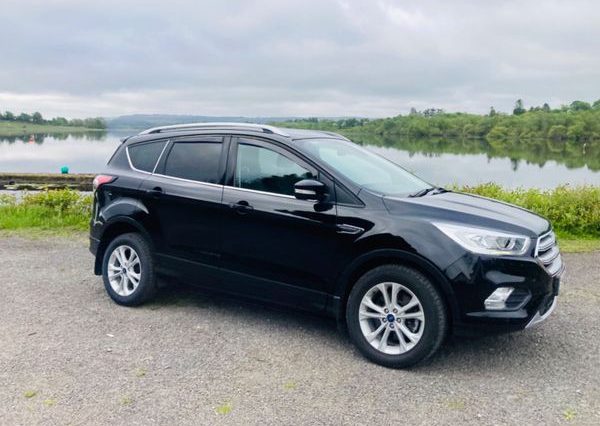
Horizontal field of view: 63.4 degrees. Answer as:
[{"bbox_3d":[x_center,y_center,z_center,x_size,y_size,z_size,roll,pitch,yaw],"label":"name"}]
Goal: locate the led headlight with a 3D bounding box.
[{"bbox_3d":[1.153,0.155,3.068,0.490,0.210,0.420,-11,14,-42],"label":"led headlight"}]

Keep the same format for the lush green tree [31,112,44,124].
[{"bbox_3d":[-124.265,-44.787,230.000,5.300,6.000,5.300,-6,11,-28],"label":"lush green tree"}]

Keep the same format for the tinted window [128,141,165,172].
[{"bbox_3d":[-1.435,-0.517,4.482,0.450,0.300,0.050,5,-11,36],"label":"tinted window"}]

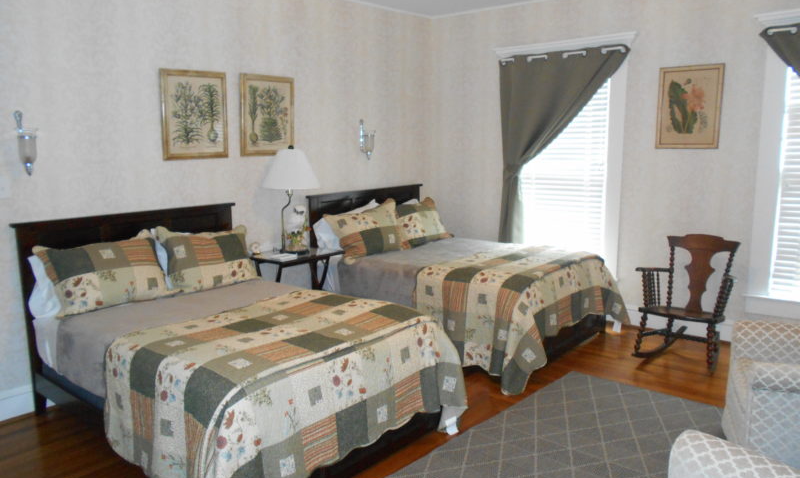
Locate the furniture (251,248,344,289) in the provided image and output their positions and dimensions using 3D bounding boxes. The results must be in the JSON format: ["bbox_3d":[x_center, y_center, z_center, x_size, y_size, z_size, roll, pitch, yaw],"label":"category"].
[{"bbox_3d":[-0.773,0.491,4.633,0.407,0.747,0.588,8,12,41],"label":"furniture"}]

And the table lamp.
[{"bbox_3d":[-0.842,-0.308,4.656,0.464,0.823,0.464,-1,9,0],"label":"table lamp"}]

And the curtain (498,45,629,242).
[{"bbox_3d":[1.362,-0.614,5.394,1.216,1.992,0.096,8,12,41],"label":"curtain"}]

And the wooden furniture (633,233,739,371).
[{"bbox_3d":[2.130,0.425,4.446,0.584,0.872,0.688,8,12,41],"label":"wooden furniture"}]

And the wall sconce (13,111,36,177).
[{"bbox_3d":[-2.127,-0.542,3.411,0.136,0.367,0.096,8,12,41],"label":"wall sconce"}]

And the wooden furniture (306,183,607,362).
[{"bbox_3d":[0.463,0.211,5.021,1.984,1.146,1.515,8,12,41],"label":"wooden furniture"}]

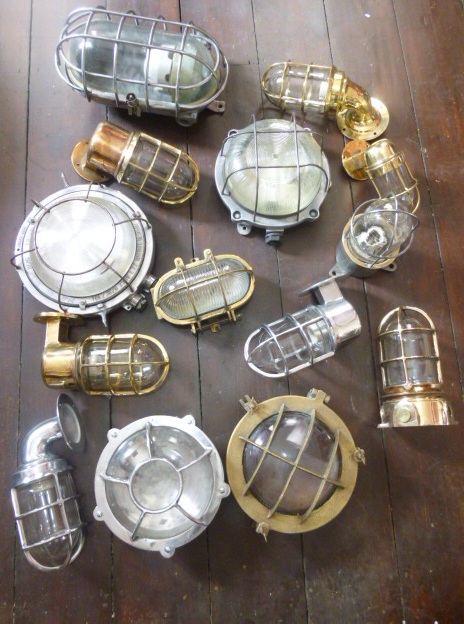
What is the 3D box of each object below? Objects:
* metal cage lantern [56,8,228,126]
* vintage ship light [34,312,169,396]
[{"bbox_3d":[-0.213,-0.576,1.054,0.410,0.172,0.235,7,78,0],"label":"metal cage lantern"},{"bbox_3d":[-0.266,0.092,0.930,0.275,0.128,0.172,0,78,-2],"label":"vintage ship light"}]

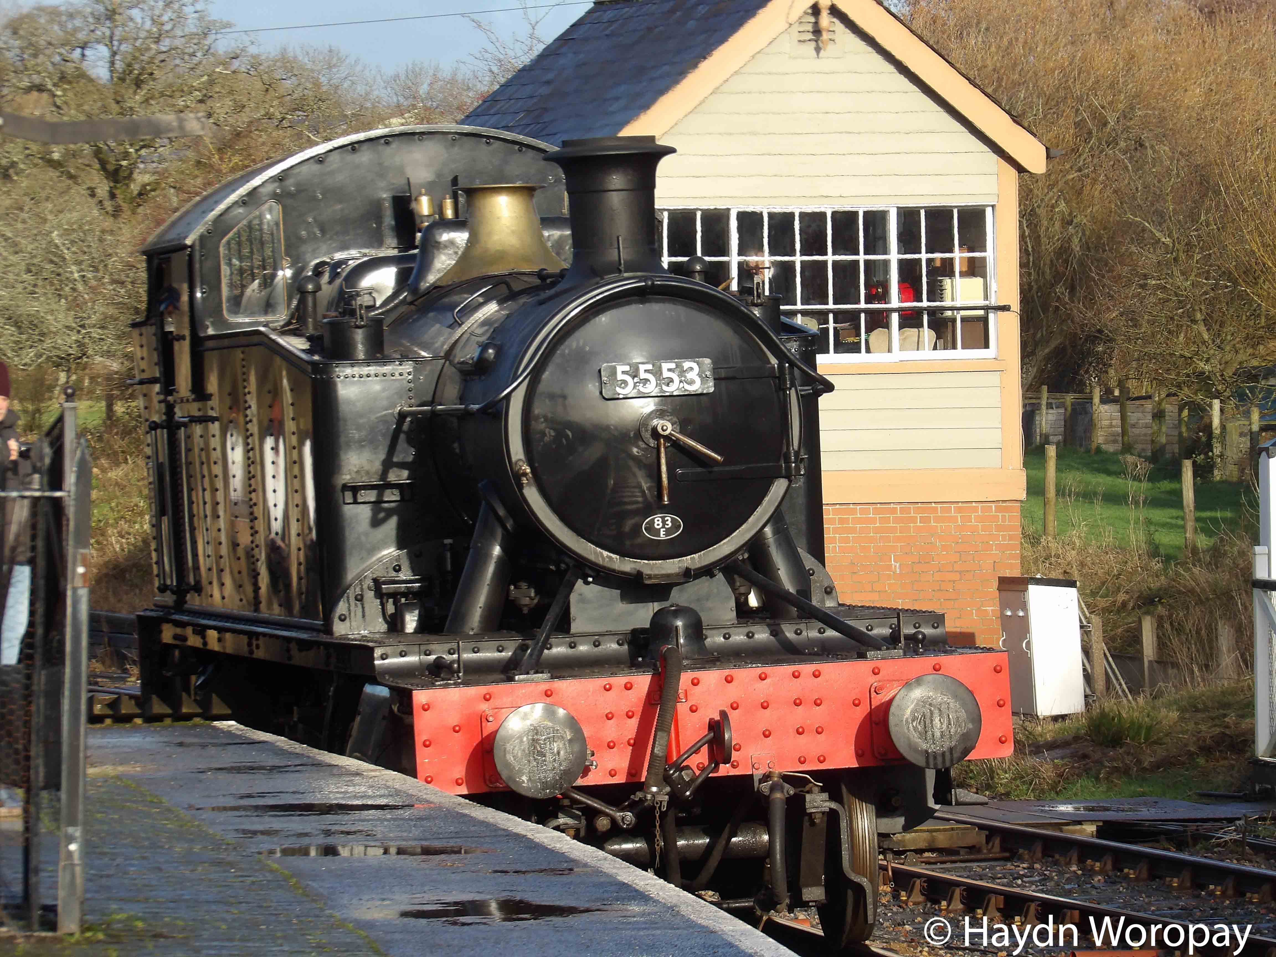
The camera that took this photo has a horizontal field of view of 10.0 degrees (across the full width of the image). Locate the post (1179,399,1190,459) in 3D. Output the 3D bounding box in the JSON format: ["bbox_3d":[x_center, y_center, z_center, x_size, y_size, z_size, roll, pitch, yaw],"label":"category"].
[{"bbox_3d":[8.911,-0.780,119.000,0.138,1.024,0.138,0,0,0],"label":"post"}]

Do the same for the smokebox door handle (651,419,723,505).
[{"bbox_3d":[0.219,-0.077,32.360,0.305,0.365,0.130,-3,1,-12],"label":"smokebox door handle"}]

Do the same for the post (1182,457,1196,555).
[{"bbox_3d":[5.515,0.294,73.000,0.106,0.998,0.106,-2,0,0],"label":"post"}]

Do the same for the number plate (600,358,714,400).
[{"bbox_3d":[0.091,-0.448,32.769,0.500,0.154,0.025,-4,1,-11],"label":"number plate"}]

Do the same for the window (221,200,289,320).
[{"bbox_3d":[-2.056,-1.162,38.983,0.340,0.630,0.040,-4,1,-11],"label":"window"}]

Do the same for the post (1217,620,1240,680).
[{"bbox_3d":[4.690,1.390,58.000,0.140,0.523,0.140,-1,1,-12],"label":"post"}]

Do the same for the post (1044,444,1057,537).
[{"bbox_3d":[4.127,0.150,73.000,0.107,0.987,0.107,0,0,0],"label":"post"}]

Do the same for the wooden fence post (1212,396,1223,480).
[{"bbox_3d":[7.773,-0.522,98.000,0.100,1.084,0.100,-1,1,-6],"label":"wooden fence post"}]

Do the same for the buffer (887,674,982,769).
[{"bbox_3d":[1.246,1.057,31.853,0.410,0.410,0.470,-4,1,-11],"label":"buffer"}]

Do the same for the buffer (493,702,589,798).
[{"bbox_3d":[-0.462,1.159,31.275,0.408,0.408,0.500,-3,1,-12],"label":"buffer"}]

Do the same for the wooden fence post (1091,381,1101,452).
[{"bbox_3d":[7.455,-0.983,119.000,0.107,1.172,0.107,3,0,0],"label":"wooden fence post"}]

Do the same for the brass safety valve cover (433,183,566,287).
[{"bbox_3d":[-0.680,-1.229,36.587,0.700,0.505,0.660,-4,1,-11],"label":"brass safety valve cover"}]

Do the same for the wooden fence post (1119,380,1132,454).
[{"bbox_3d":[7.077,-0.901,106.000,0.100,1.064,0.100,-3,1,-6],"label":"wooden fence post"}]

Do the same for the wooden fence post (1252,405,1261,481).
[{"bbox_3d":[8.042,-0.438,95.000,0.100,0.993,0.100,-1,1,-6],"label":"wooden fence post"}]

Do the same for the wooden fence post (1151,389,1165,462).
[{"bbox_3d":[8.476,-0.861,119.000,0.211,1.187,0.211,0,0,0],"label":"wooden fence post"}]

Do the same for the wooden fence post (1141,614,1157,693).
[{"bbox_3d":[4.200,1.455,60.000,0.118,0.672,0.118,-2,1,-12],"label":"wooden fence post"}]

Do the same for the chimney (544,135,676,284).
[{"bbox_3d":[-0.106,-1.199,33.187,0.600,0.690,0.600,-3,1,0],"label":"chimney"}]

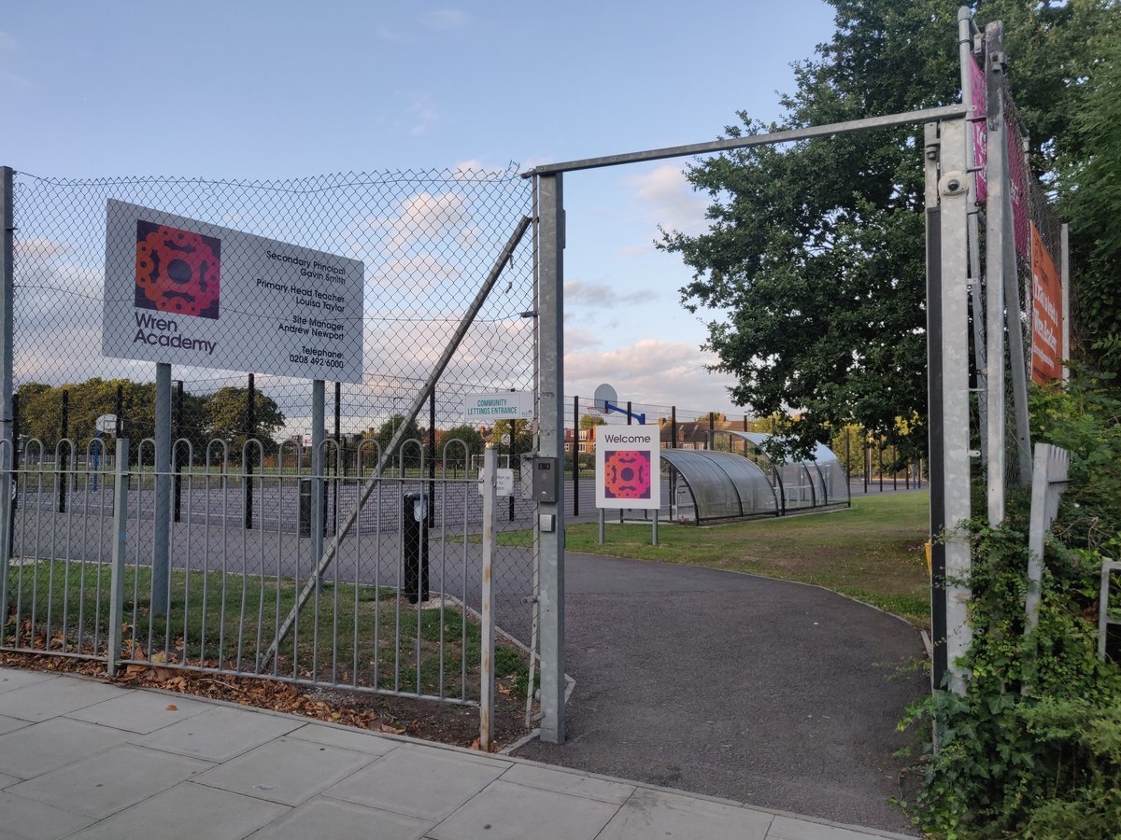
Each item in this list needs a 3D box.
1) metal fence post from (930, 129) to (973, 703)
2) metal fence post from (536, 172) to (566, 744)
[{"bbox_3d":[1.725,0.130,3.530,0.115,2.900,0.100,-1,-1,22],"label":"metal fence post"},{"bbox_3d":[-0.046,0.185,4.230,0.100,2.940,0.100,-1,-1,22],"label":"metal fence post"}]

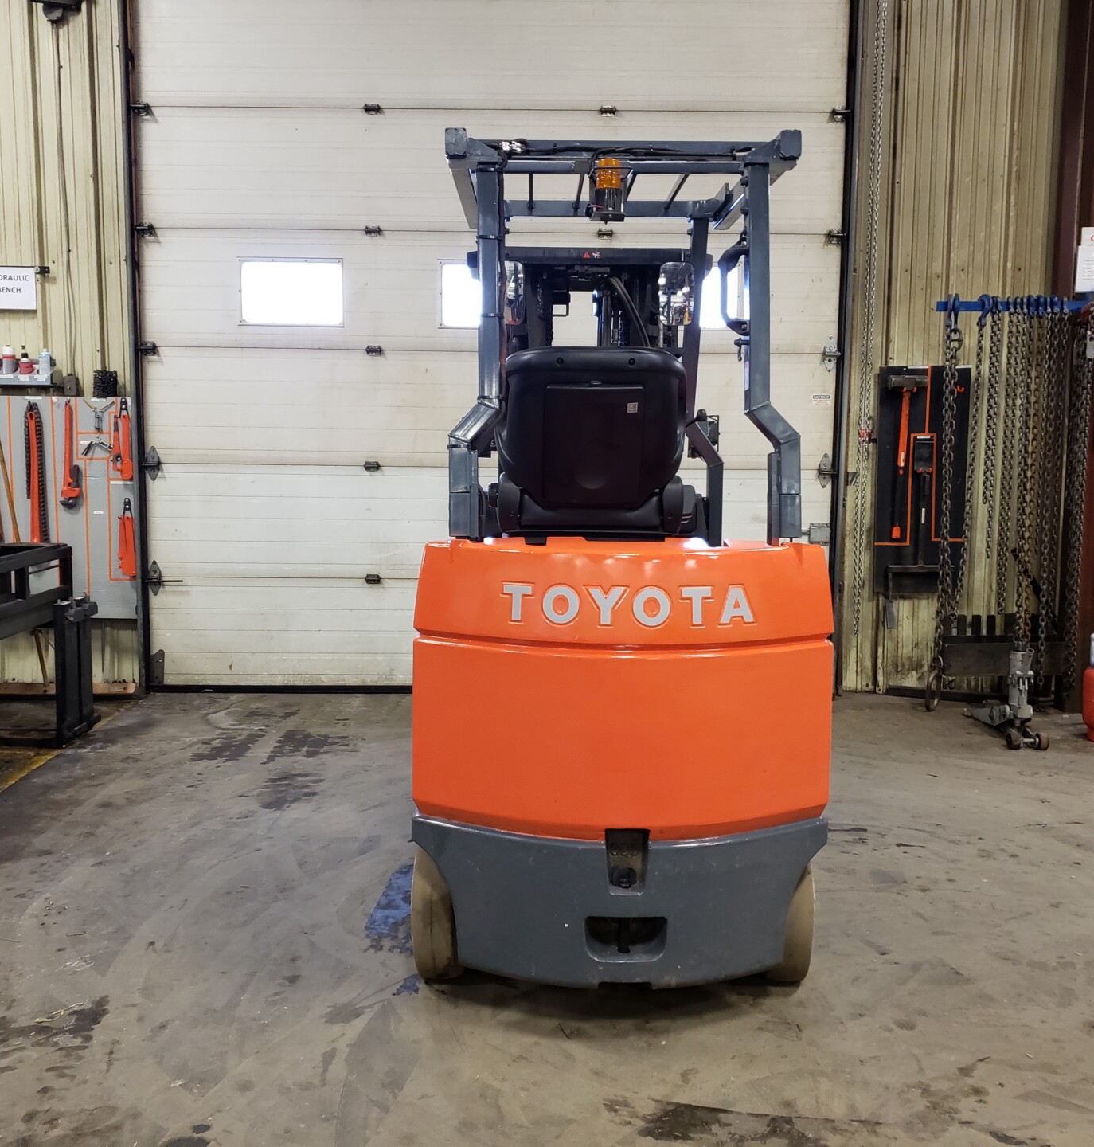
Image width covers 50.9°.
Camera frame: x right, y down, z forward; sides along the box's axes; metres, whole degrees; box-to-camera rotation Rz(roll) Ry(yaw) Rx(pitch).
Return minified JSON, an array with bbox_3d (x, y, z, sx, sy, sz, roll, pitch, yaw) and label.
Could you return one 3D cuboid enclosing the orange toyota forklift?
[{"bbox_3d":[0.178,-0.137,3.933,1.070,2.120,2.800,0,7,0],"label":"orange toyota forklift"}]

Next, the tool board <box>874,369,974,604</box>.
[{"bbox_3d":[1.993,-0.481,6.115,0.480,1.210,0.070,0,7,-1],"label":"tool board"}]

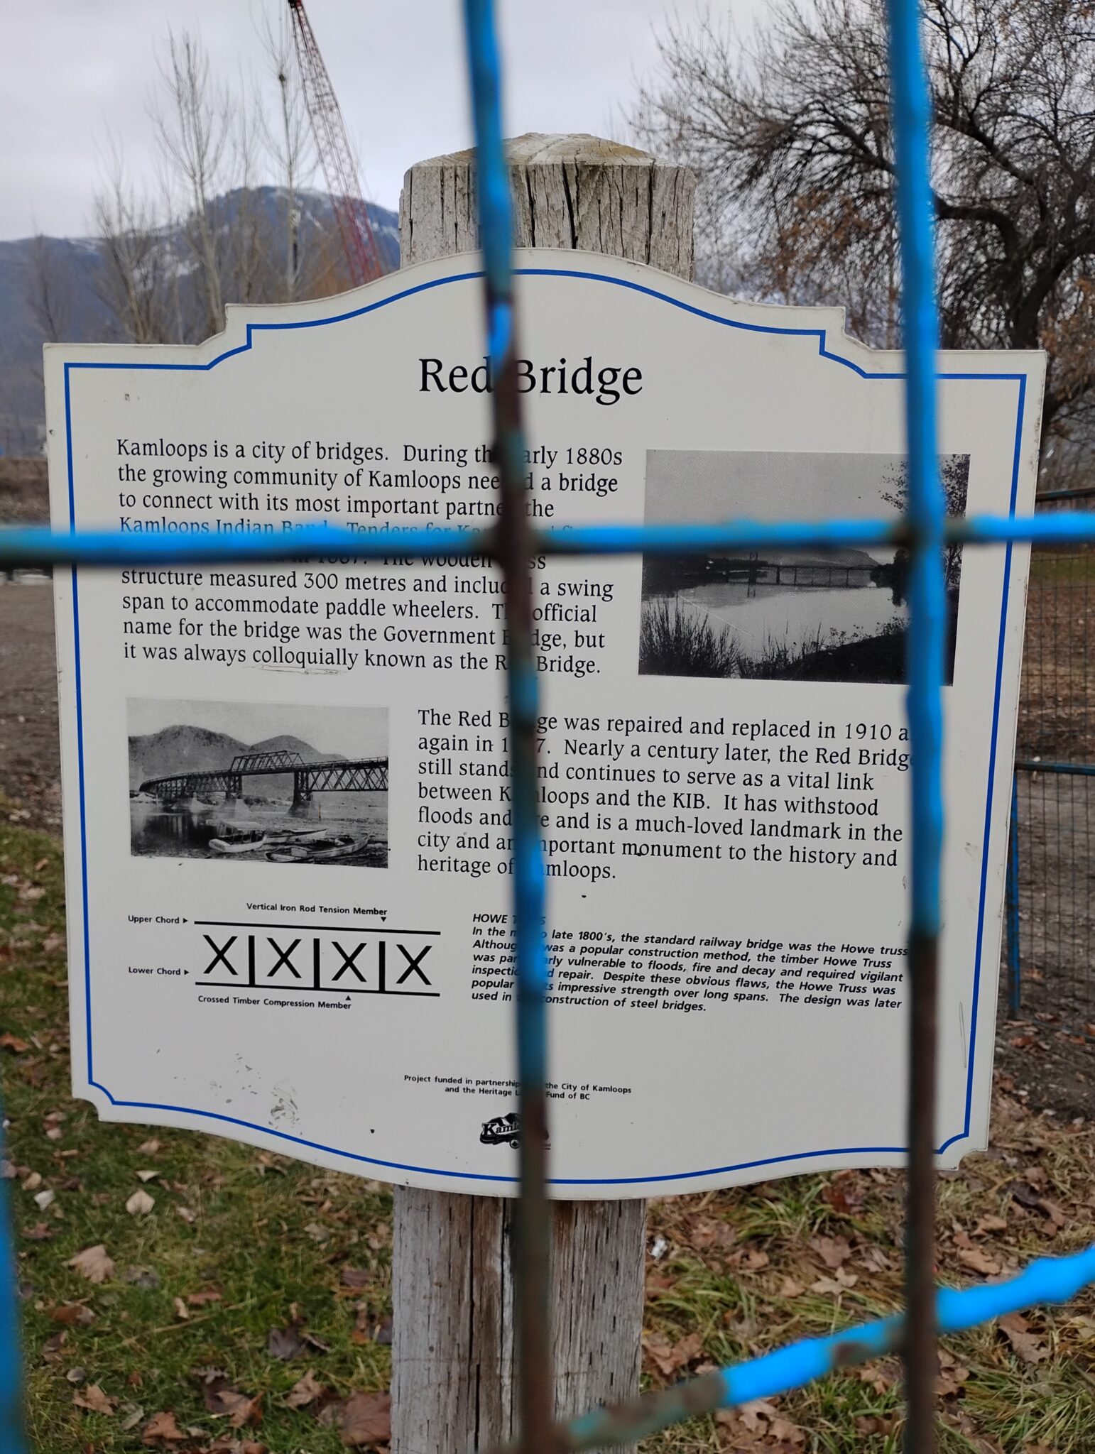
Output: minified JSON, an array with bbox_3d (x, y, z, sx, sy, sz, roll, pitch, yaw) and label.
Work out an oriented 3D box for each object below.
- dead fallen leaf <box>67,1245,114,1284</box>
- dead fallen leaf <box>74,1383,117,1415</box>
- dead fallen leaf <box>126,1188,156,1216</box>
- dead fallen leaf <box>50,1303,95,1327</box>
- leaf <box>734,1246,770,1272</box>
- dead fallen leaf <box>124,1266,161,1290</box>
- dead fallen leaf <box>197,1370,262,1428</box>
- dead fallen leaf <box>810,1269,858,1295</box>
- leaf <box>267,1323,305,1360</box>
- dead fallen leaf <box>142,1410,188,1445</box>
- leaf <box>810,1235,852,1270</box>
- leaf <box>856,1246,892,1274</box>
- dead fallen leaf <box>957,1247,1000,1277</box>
[{"bbox_3d":[-0.974,1.144,2.510,0.093,0.025,0.100,-3,9,-22],"label":"dead fallen leaf"},{"bbox_3d":[-0.843,1.253,2.196,0.077,0.023,0.055,-4,9,-23],"label":"dead fallen leaf"},{"bbox_3d":[-0.991,1.157,2.868,0.068,0.028,0.060,-4,9,-20],"label":"dead fallen leaf"},{"bbox_3d":[-0.984,1.219,2.442,0.086,0.025,0.047,-4,9,-24],"label":"dead fallen leaf"},{"bbox_3d":[0.440,1.147,2.541,0.079,0.025,0.062,2,9,11],"label":"leaf"},{"bbox_3d":[-0.883,1.200,2.565,0.079,0.025,0.050,-4,9,-20],"label":"dead fallen leaf"},{"bbox_3d":[-0.591,1.246,2.187,0.113,0.035,0.088,-3,8,-17],"label":"dead fallen leaf"},{"bbox_3d":[0.600,1.162,2.464,0.099,0.020,0.062,3,9,15],"label":"dead fallen leaf"},{"bbox_3d":[-0.503,1.182,2.266,0.071,0.030,0.070,-2,9,-13],"label":"leaf"},{"bbox_3d":[-0.687,1.260,2.119,0.080,0.030,0.055,-3,8,-20],"label":"dead fallen leaf"},{"bbox_3d":[0.618,1.142,2.565,0.092,0.028,0.085,3,9,15],"label":"leaf"},{"bbox_3d":[0.708,1.149,2.544,0.076,0.022,0.062,3,9,17],"label":"leaf"},{"bbox_3d":[0.948,1.177,2.591,0.090,0.030,0.055,3,9,21],"label":"dead fallen leaf"}]

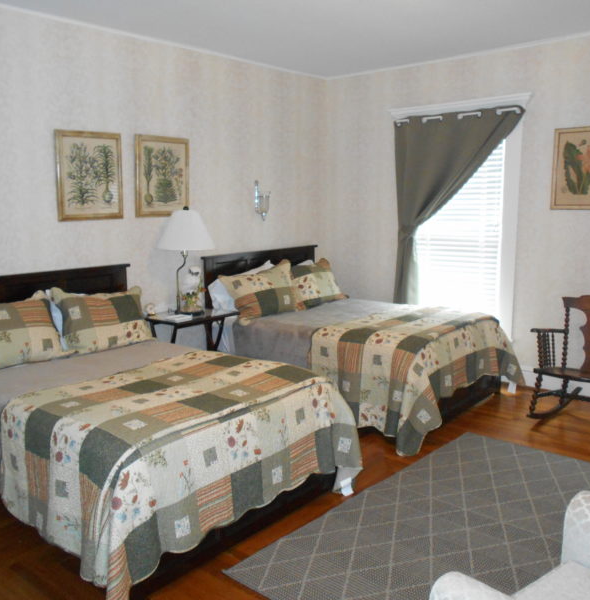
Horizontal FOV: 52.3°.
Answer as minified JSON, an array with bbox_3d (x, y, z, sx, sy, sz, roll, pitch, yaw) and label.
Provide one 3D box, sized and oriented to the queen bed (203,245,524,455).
[{"bbox_3d":[0.491,0.213,5.004,2.048,1.146,1.672,8,12,41],"label":"queen bed"}]

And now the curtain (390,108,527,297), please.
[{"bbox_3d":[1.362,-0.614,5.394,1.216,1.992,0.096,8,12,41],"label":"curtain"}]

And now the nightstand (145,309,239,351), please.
[{"bbox_3d":[-0.773,0.491,4.633,0.407,0.747,0.588,8,12,41],"label":"nightstand"}]

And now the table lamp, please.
[{"bbox_3d":[-0.842,-0.308,4.656,0.464,0.823,0.464,-1,9,0],"label":"table lamp"}]

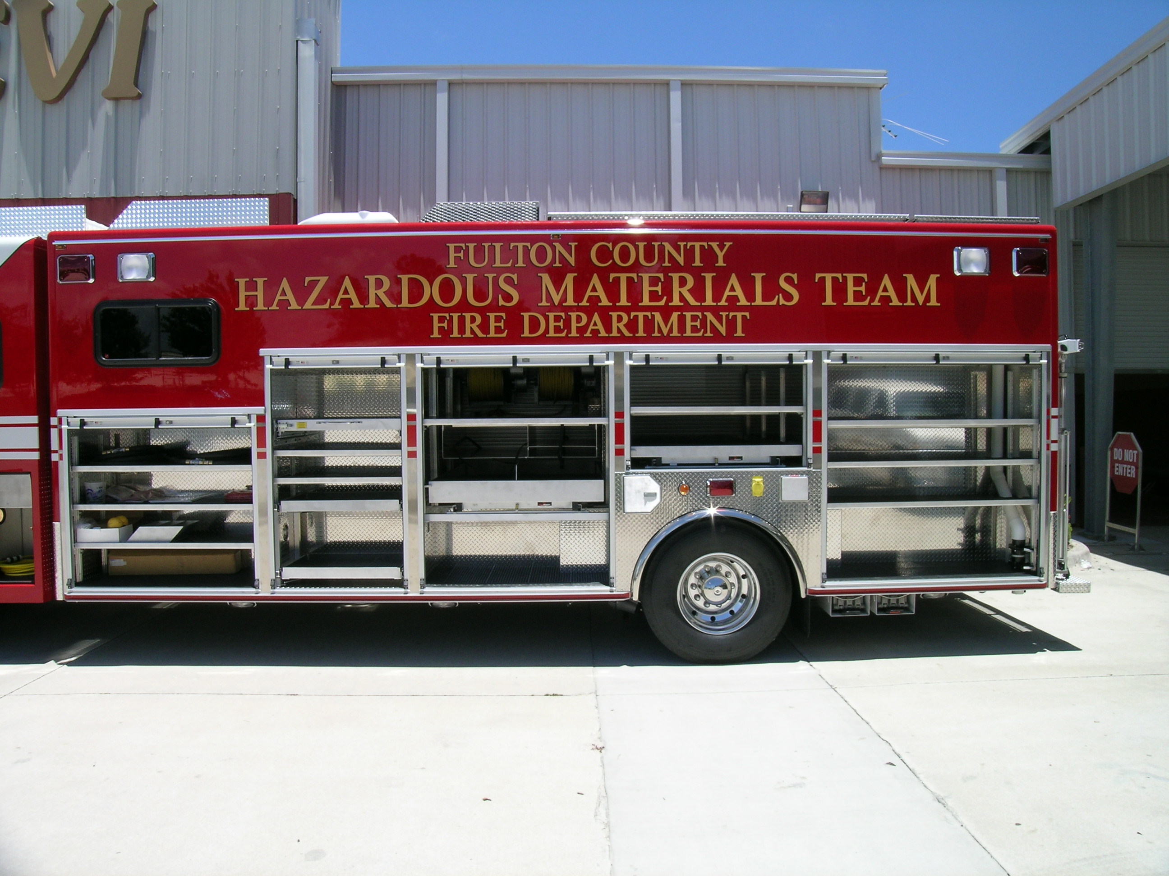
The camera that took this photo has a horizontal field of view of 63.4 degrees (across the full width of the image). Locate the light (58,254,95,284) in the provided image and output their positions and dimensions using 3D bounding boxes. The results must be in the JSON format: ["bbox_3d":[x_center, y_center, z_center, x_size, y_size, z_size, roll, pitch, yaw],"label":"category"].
[{"bbox_3d":[-3.477,-1.156,6.502,0.252,0.199,0.070,-1,1,-2],"label":"light"}]

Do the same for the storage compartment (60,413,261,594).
[{"bbox_3d":[-2.949,0.441,6.910,1.316,1.220,0.680,-1,1,-2],"label":"storage compartment"}]

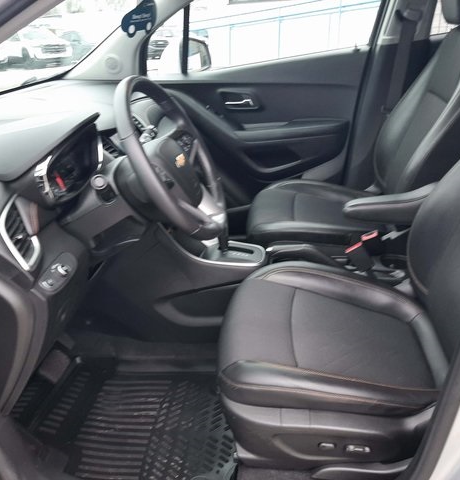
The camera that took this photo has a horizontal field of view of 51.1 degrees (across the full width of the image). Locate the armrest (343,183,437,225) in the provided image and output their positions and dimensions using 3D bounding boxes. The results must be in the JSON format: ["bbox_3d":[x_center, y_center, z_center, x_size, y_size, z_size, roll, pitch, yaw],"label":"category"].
[{"bbox_3d":[0.434,-0.105,1.256,0.270,0.090,0.080,3,25,9],"label":"armrest"}]

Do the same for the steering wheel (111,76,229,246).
[{"bbox_3d":[-0.127,-0.165,1.015,0.085,0.370,0.370,-24,18,20],"label":"steering wheel"}]

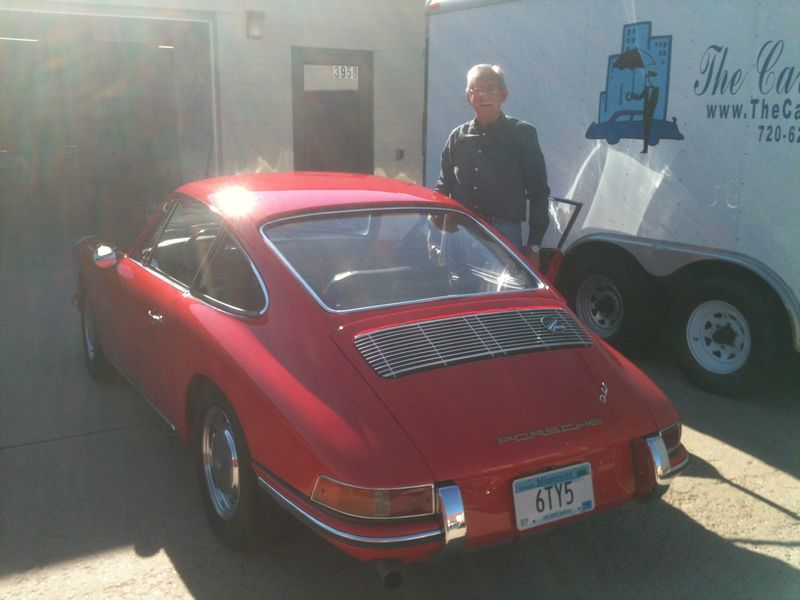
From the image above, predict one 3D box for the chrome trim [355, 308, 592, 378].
[{"bbox_3d":[0.265,0.132,2.701,0.860,0.045,0.225,-6,41,-30],"label":"chrome trim"}]

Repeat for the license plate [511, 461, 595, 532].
[{"bbox_3d":[0.470,0.589,2.434,0.305,0.153,0.012,-6,1,-30],"label":"license plate"}]

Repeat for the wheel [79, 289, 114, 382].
[{"bbox_3d":[-1.734,0.175,4.772,0.170,0.635,0.635,-6,14,-32],"label":"wheel"}]

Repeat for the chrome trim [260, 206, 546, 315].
[{"bbox_3d":[0.013,-0.181,3.077,0.985,0.070,0.665,-6,37,-30],"label":"chrome trim"}]

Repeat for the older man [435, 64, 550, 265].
[{"bbox_3d":[0.443,-0.272,4.181,0.550,1.800,0.320,5,13,20],"label":"older man"}]

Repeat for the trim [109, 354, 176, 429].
[{"bbox_3d":[-1.270,0.428,3.888,0.035,0.045,1.400,-6,12,-30],"label":"trim"}]

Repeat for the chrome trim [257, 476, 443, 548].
[{"bbox_3d":[-0.161,0.589,2.333,0.325,0.055,0.595,-6,14,-30],"label":"chrome trim"}]

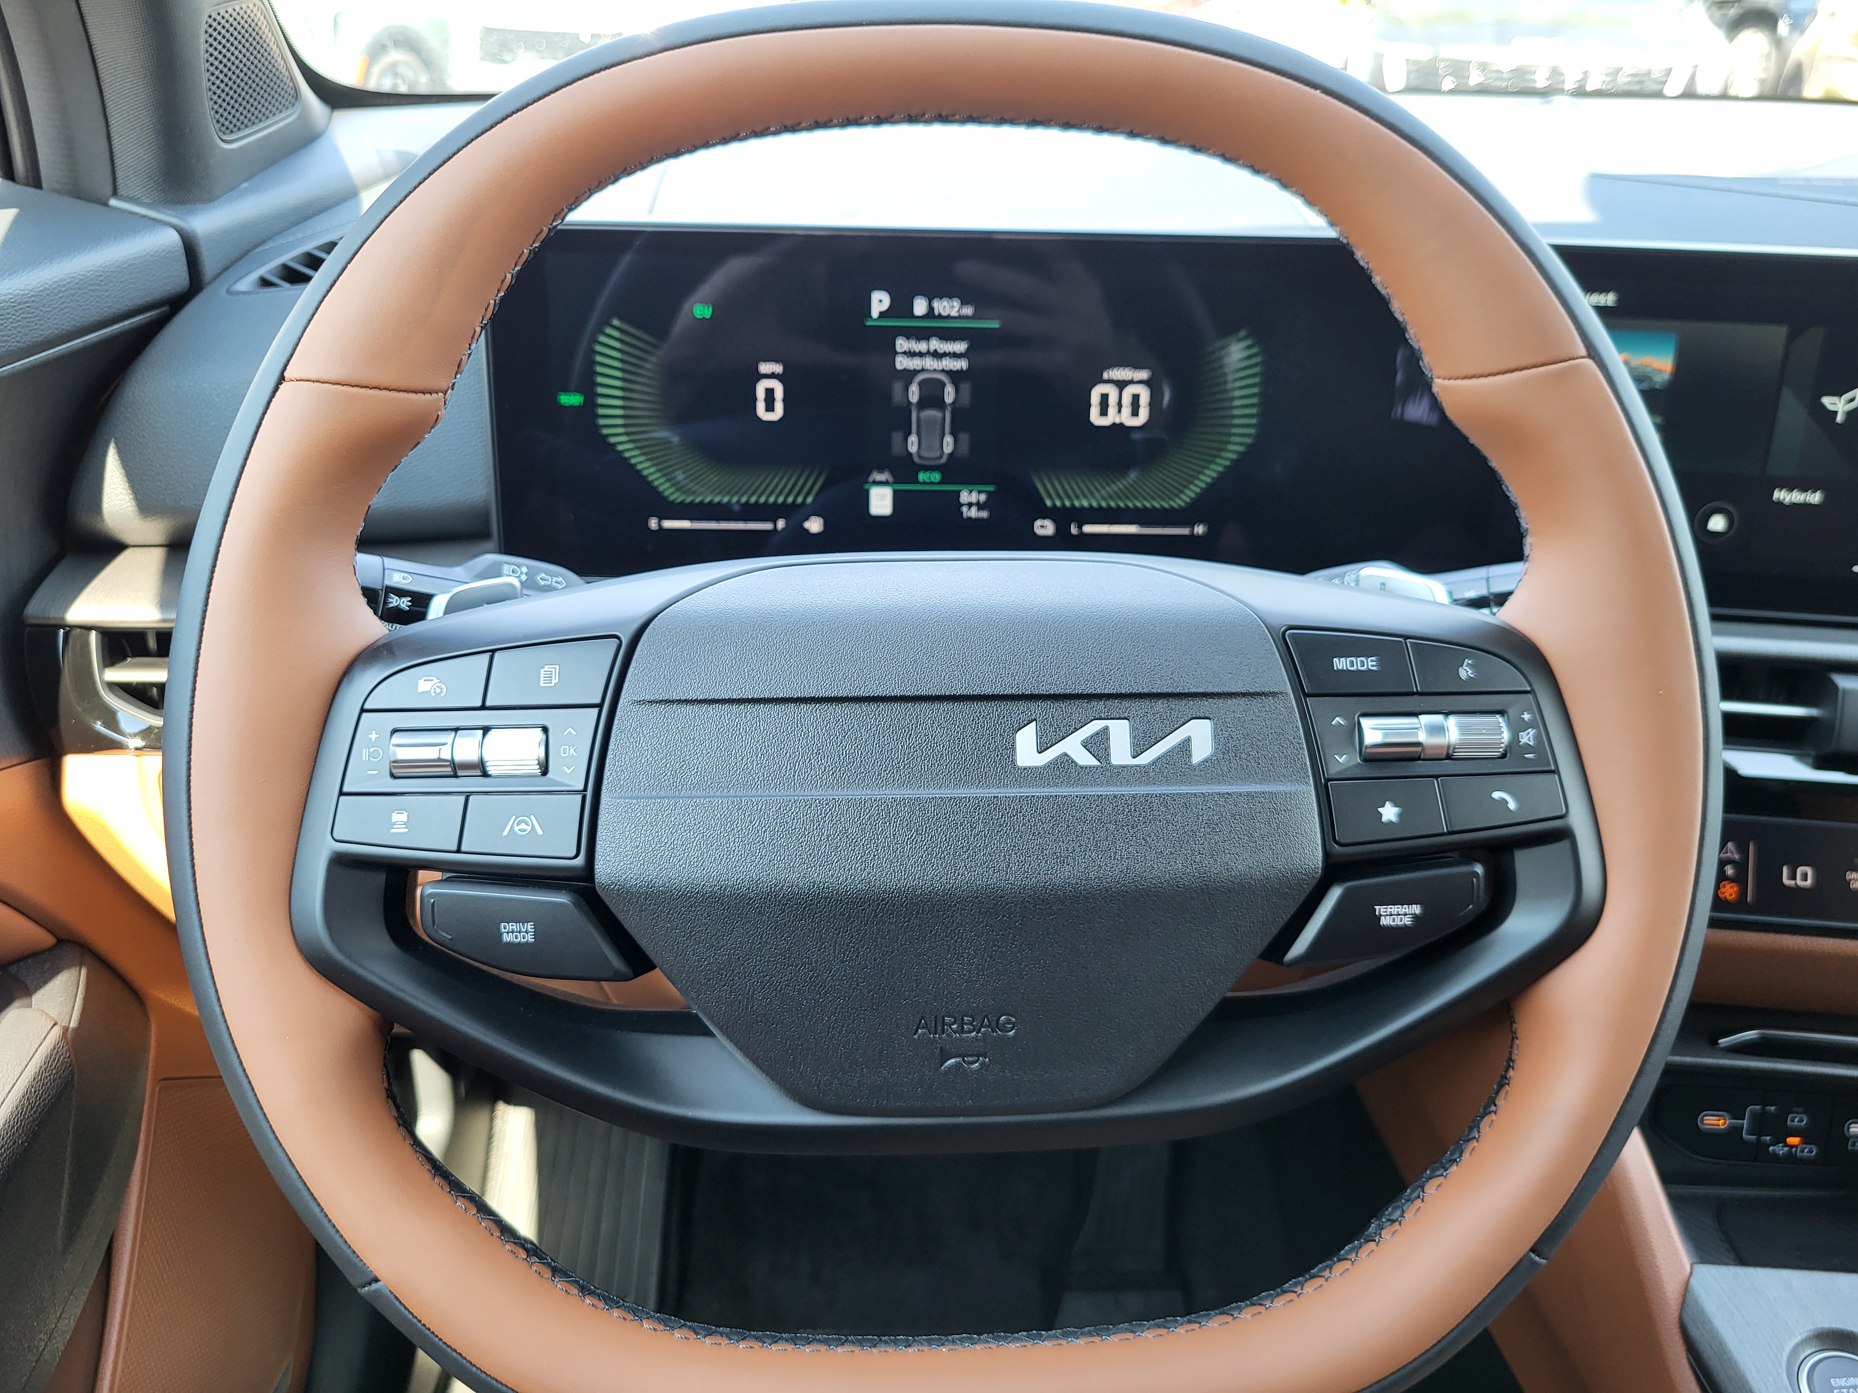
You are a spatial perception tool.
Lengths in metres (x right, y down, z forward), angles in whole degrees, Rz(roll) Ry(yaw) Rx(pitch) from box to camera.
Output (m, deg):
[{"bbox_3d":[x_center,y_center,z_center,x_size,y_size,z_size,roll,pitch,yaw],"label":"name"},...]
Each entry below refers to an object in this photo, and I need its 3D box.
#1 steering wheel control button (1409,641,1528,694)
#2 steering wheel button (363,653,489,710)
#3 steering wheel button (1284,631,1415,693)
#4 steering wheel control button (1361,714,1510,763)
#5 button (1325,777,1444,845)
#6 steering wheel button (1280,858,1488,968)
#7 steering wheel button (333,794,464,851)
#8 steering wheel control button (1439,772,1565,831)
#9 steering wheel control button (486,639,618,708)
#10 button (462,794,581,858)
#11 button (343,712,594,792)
[{"bbox_3d":[0.136,-0.007,0.353,0.027,0.013,0.007,-1,3,-2],"label":"steering wheel control button"},{"bbox_3d":[-0.124,-0.004,0.343,0.028,0.013,0.007,-1,3,-2],"label":"steering wheel button"},{"bbox_3d":[0.106,-0.009,0.352,0.031,0.016,0.007,-1,3,-2],"label":"steering wheel button"},{"bbox_3d":[0.127,0.010,0.353,0.035,0.011,0.010,-1,3,-2],"label":"steering wheel control button"},{"bbox_3d":[0.116,0.029,0.354,0.027,0.015,0.007,-1,3,-2],"label":"button"},{"bbox_3d":[0.119,0.056,0.366,0.050,0.025,0.014,-1,3,-2],"label":"steering wheel button"},{"bbox_3d":[-0.131,0.031,0.345,0.029,0.012,0.007,-1,3,-2],"label":"steering wheel button"},{"bbox_3d":[0.146,0.027,0.355,0.029,0.014,0.007,-1,3,-2],"label":"steering wheel control button"},{"bbox_3d":[-0.093,-0.006,0.344,0.030,0.016,0.007,-1,3,-2],"label":"steering wheel control button"},{"bbox_3d":[-0.101,0.032,0.346,0.027,0.015,0.007,-1,3,-2],"label":"button"},{"bbox_3d":[-0.112,0.013,0.344,0.058,0.018,0.010,-1,3,-2],"label":"button"}]

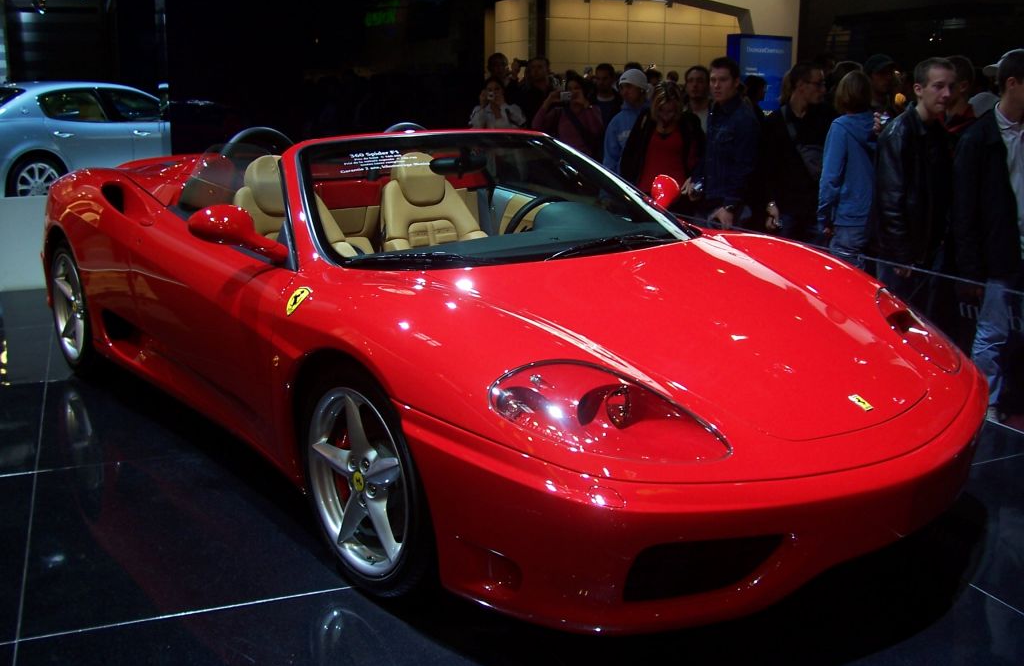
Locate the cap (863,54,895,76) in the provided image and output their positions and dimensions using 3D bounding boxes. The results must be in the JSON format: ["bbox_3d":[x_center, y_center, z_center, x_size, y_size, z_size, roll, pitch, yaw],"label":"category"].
[{"bbox_3d":[2.268,-1.655,6.200,0.260,0.135,0.180,11,16,36],"label":"cap"}]

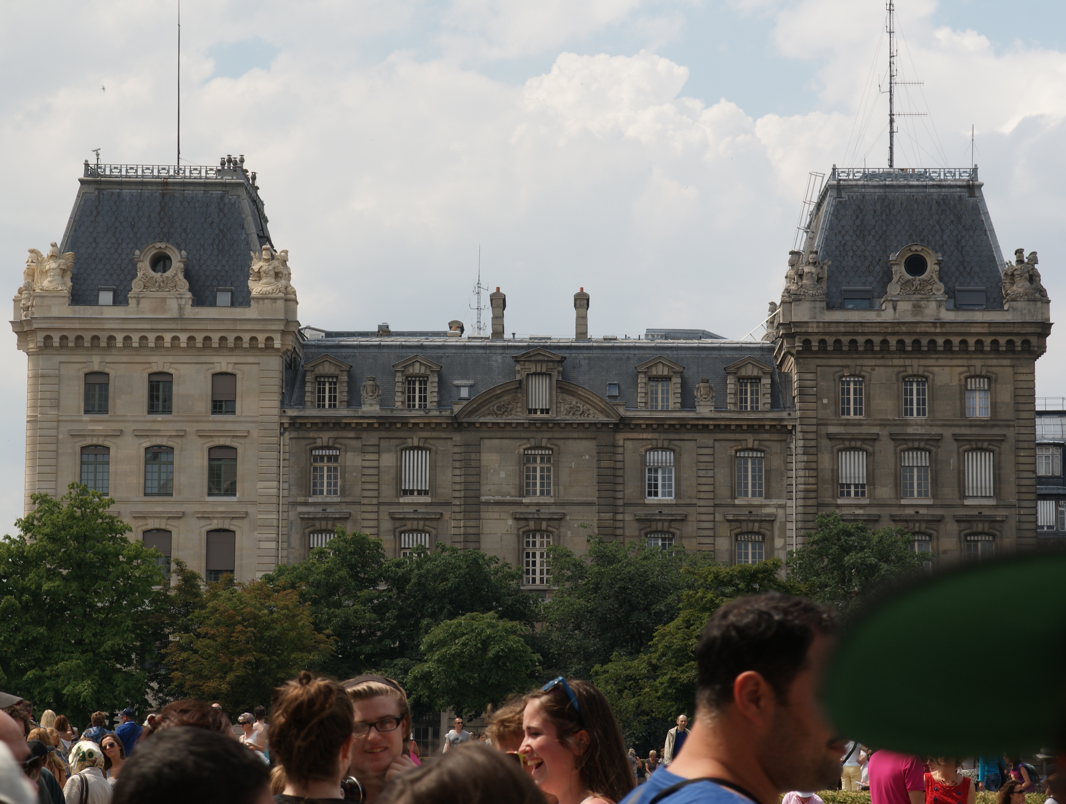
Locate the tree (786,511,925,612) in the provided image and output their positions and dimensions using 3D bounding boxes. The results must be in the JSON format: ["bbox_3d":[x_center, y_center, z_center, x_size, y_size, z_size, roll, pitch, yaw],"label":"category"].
[{"bbox_3d":[12.331,9.041,114.708,5.900,9.730,5.900,0,-6,0],"label":"tree"}]

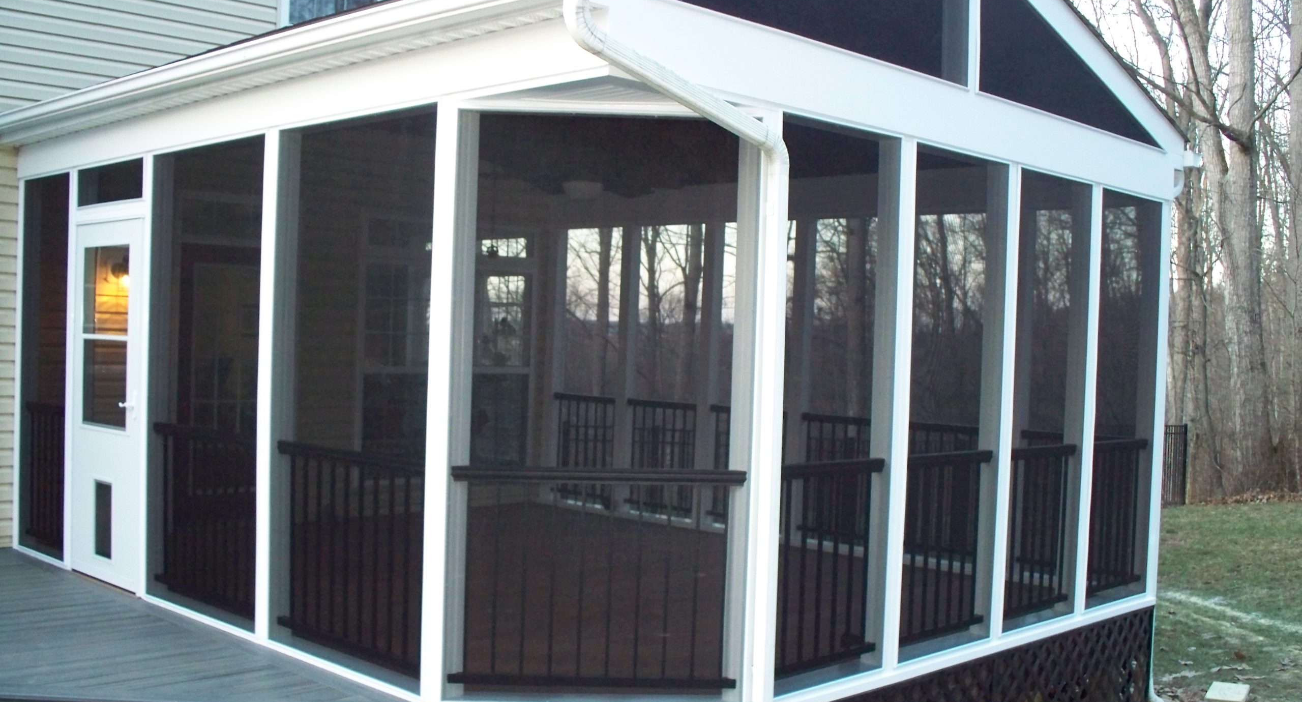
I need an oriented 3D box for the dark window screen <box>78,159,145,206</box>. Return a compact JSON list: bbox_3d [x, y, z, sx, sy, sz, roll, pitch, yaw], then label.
[{"bbox_3d":[-3.012,-0.930,7.525,0.870,0.225,0.030,2,1,45],"label":"dark window screen"}]

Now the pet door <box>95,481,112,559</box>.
[{"bbox_3d":[-3.047,0.944,7.535,0.240,0.430,0.040,2,1,45],"label":"pet door"}]

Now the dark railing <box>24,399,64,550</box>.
[{"bbox_3d":[-3.652,0.753,8.273,0.730,0.860,0.085,2,1,45],"label":"dark railing"}]

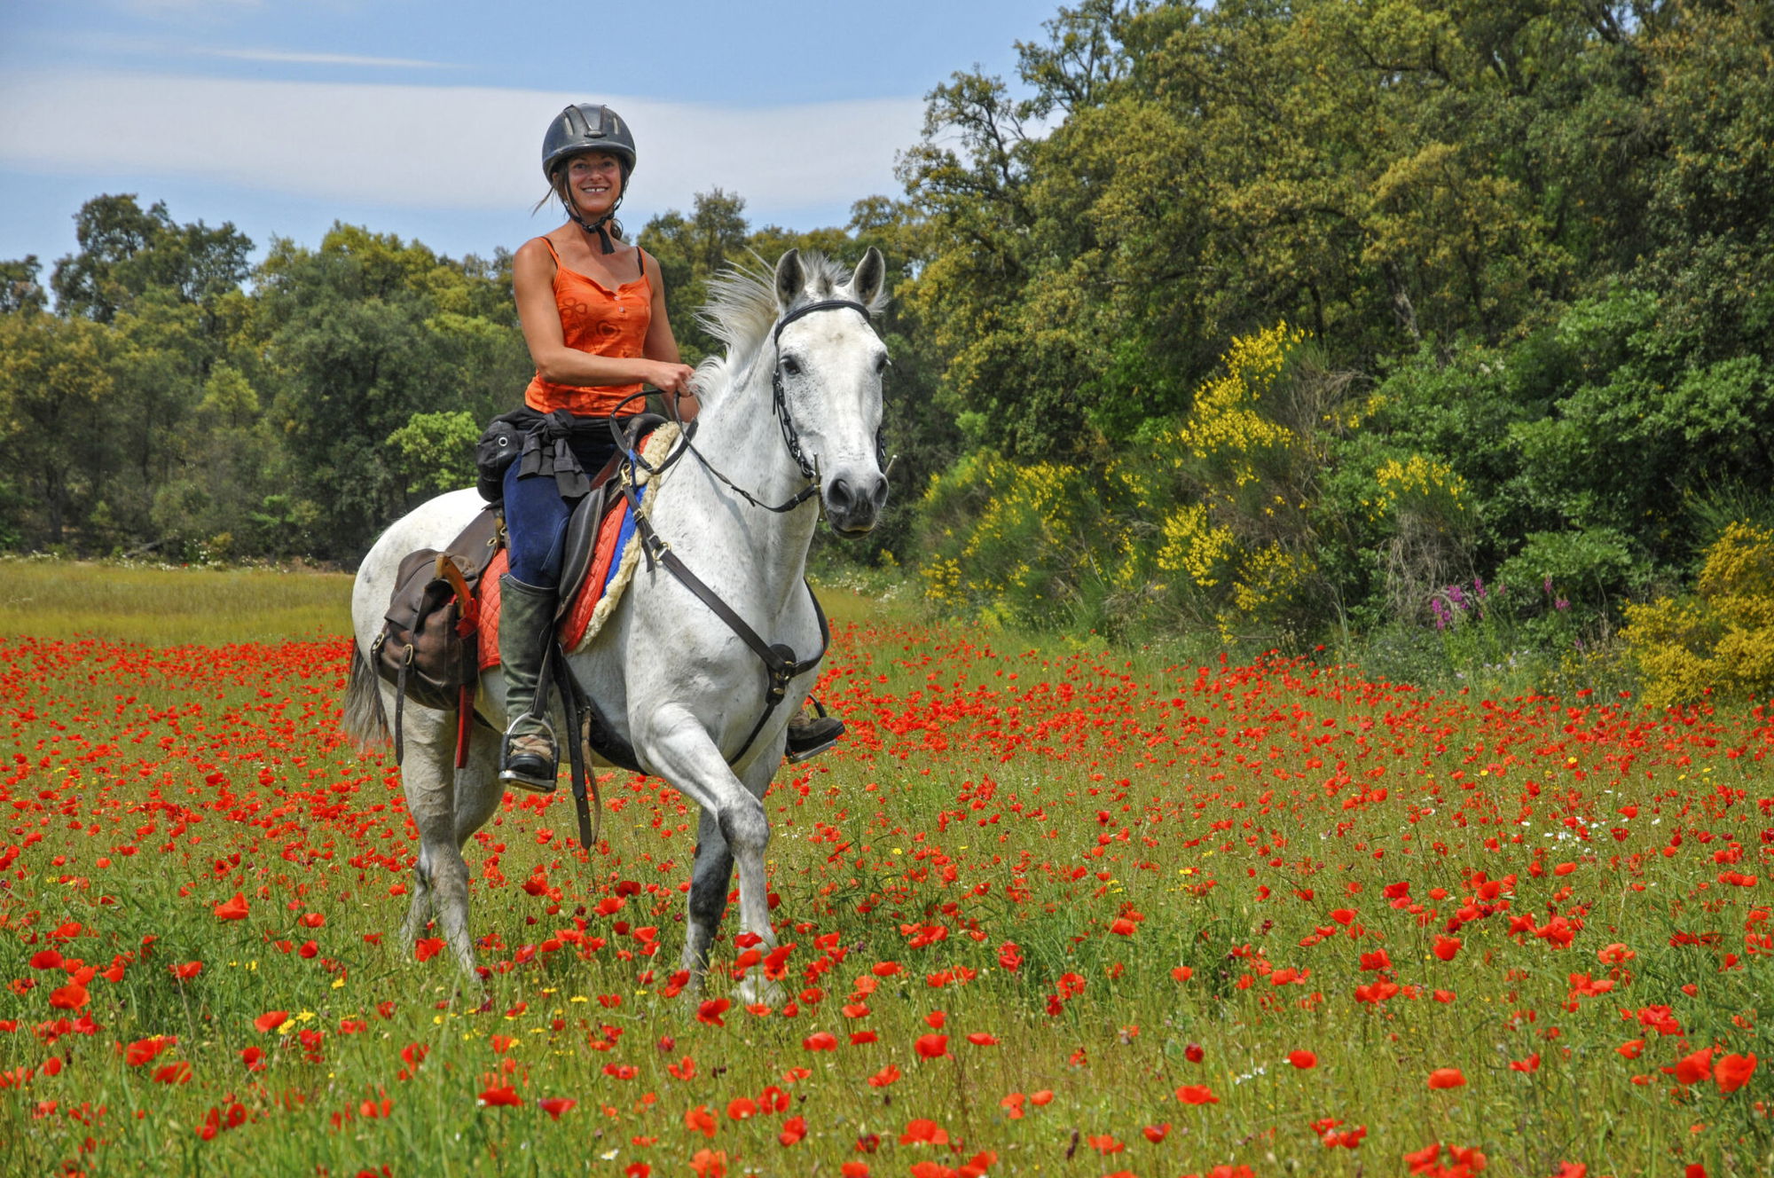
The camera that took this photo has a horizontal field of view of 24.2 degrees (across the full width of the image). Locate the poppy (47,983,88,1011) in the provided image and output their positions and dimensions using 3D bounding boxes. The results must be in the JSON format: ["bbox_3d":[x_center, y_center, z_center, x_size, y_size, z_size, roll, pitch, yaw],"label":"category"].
[{"bbox_3d":[-1.428,0.711,7.200,0.070,0.045,0.068,0,1,0],"label":"poppy"}]

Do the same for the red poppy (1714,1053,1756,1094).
[{"bbox_3d":[1.241,0.709,6.050,0.063,0.058,0.061,0,1,0],"label":"red poppy"}]

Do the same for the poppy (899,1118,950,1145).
[{"bbox_3d":[0.052,0.755,5.750,0.070,0.039,0.066,0,1,0],"label":"poppy"}]

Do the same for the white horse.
[{"bbox_3d":[-0.675,0.095,9.930,0.620,1.710,2.080,-1,2,-38],"label":"white horse"}]

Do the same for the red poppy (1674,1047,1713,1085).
[{"bbox_3d":[1.190,0.705,6.100,0.060,0.054,0.058,0,1,0],"label":"red poppy"}]

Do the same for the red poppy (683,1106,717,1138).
[{"bbox_3d":[-0.266,0.760,5.900,0.049,0.044,0.049,0,1,0],"label":"red poppy"}]

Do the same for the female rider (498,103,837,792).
[{"bbox_3d":[-0.575,-0.345,9.900,0.800,1.640,0.720,-1,1,-34],"label":"female rider"}]

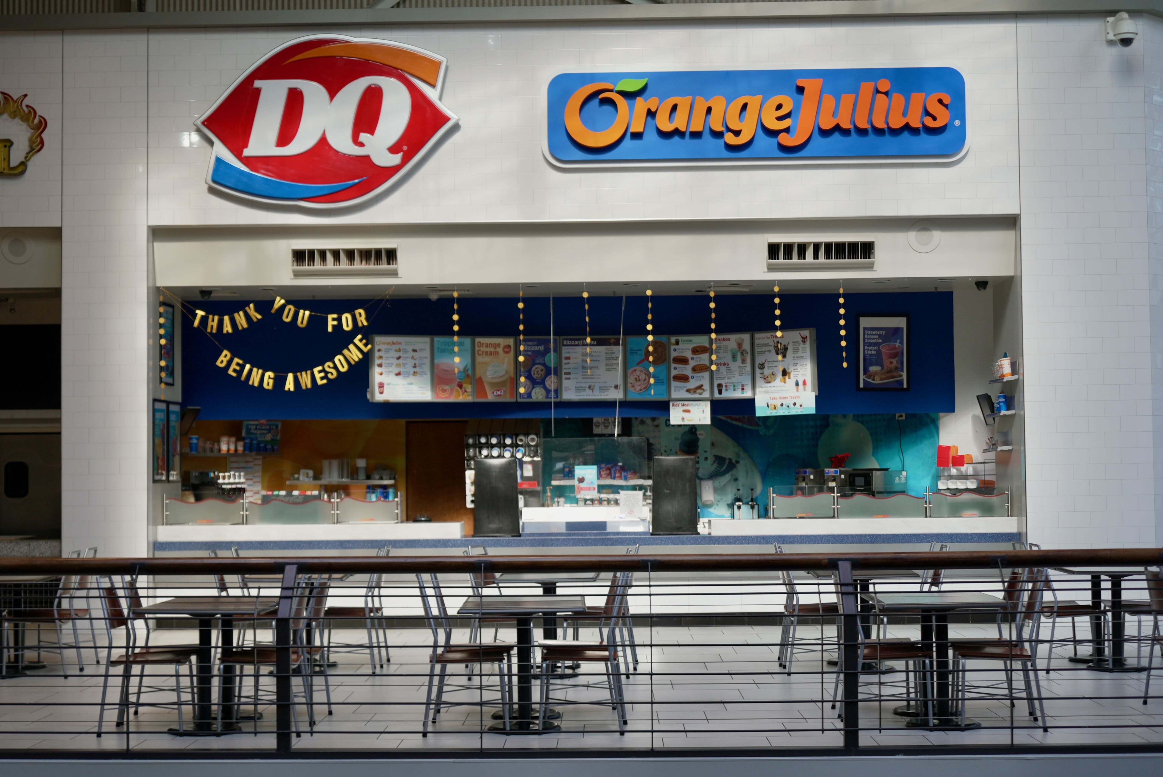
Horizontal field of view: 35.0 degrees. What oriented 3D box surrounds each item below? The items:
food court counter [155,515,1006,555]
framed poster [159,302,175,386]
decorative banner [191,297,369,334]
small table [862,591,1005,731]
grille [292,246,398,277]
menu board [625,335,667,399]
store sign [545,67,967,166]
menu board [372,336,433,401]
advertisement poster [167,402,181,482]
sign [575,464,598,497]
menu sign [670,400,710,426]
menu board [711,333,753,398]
[{"bbox_3d":[0.057,1.844,18.562,8.534,1.056,0.838,-1,-2,1],"label":"food court counter"},{"bbox_3d":[-4.251,-0.453,18.919,0.035,0.835,0.570,-1,-3,1],"label":"framed poster"},{"bbox_3d":[-3.059,-0.743,18.713,1.798,0.370,0.050,-1,-3,1],"label":"decorative banner"},{"bbox_3d":[2.145,1.664,11.345,0.760,0.750,1.200,-1,-2,1],"label":"small table"},{"bbox_3d":[-2.353,-1.250,18.280,1.055,0.287,0.081,-1,11,1],"label":"grille"},{"bbox_3d":[0.702,-0.211,19.439,0.460,0.686,0.100,-1,-2,7],"label":"menu board"},{"bbox_3d":[1.700,-2.665,17.973,4.140,0.960,0.250,-1,-2,1],"label":"store sign"},{"bbox_3d":[-1.854,-0.202,18.956,0.685,0.686,0.100,1,-3,-32],"label":"menu board"},{"bbox_3d":[-4.215,0.555,19.078,0.030,0.825,0.555,-1,-3,1],"label":"advertisement poster"},{"bbox_3d":[0.050,0.927,18.512,0.232,0.308,0.020,-1,-2,1],"label":"sign"},{"bbox_3d":[1.126,0.254,19.107,0.431,0.264,0.020,-1,-3,12],"label":"menu sign"},{"bbox_3d":[1.601,-0.238,19.497,0.460,0.707,0.091,-1,1,19],"label":"menu board"}]

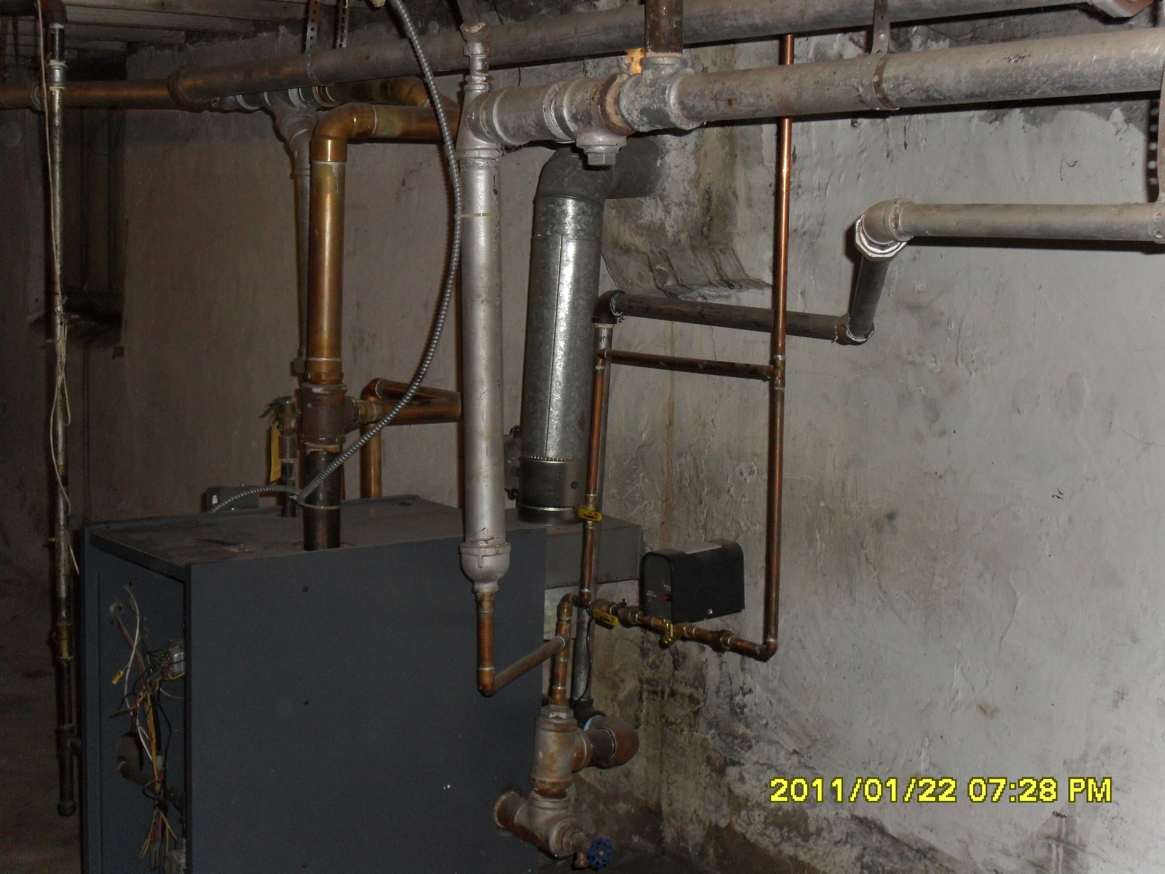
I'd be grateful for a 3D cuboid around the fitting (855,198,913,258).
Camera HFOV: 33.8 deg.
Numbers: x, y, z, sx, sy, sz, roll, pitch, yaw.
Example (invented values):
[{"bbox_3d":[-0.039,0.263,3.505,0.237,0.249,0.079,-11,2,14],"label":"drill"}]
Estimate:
[{"bbox_3d":[0.332,-0.231,2.120,0.060,0.064,0.075,-4,8,-35],"label":"fitting"}]

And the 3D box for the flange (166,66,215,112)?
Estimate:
[{"bbox_3d":[-0.821,-0.726,4.000,0.083,0.085,0.092,-4,8,-35],"label":"flange"}]

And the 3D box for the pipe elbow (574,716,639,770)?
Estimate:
[{"bbox_3d":[0.051,0.547,3.420,0.108,0.080,0.080,-4,8,-35],"label":"pipe elbow"}]

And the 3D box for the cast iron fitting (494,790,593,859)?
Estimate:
[{"bbox_3d":[-0.068,0.668,3.374,0.077,0.100,0.216,-4,8,-35],"label":"cast iron fitting"}]

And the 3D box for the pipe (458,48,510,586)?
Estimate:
[{"bbox_3d":[-0.152,-0.180,2.885,0.080,0.825,0.080,-1,6,0],"label":"pipe"}]

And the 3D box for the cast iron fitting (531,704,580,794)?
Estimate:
[{"bbox_3d":[-0.042,0.540,3.332,0.094,0.142,0.076,-4,8,-35],"label":"cast iron fitting"}]

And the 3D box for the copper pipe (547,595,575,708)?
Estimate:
[{"bbox_3d":[-0.036,0.369,3.308,0.032,0.190,0.032,-2,8,-35],"label":"copper pipe"}]

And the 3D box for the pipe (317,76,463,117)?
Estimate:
[{"bbox_3d":[-0.392,-0.649,3.666,0.085,0.075,0.454,-4,8,-35],"label":"pipe"}]

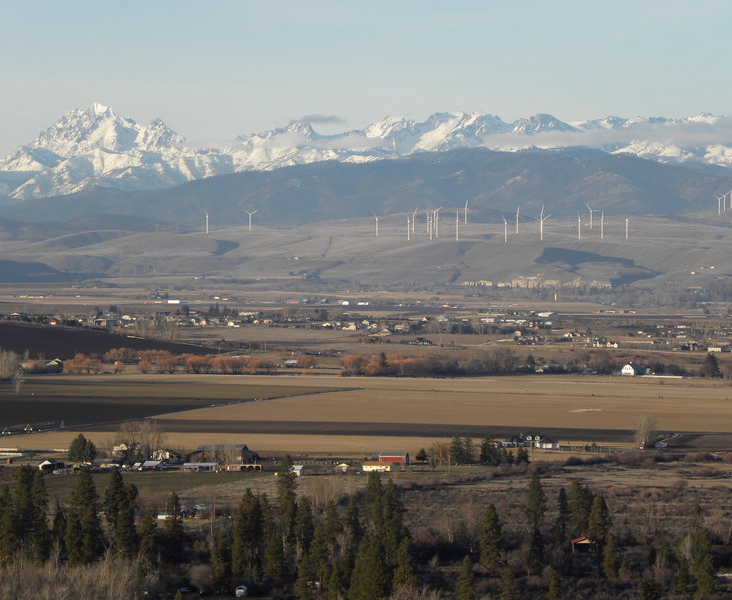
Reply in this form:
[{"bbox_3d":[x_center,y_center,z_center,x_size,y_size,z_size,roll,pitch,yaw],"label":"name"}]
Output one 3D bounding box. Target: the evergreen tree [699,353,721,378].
[{"bbox_3d":[325.420,62.110,4016.720,16.000,23.140,16.000,0,1,0],"label":"evergreen tree"}]

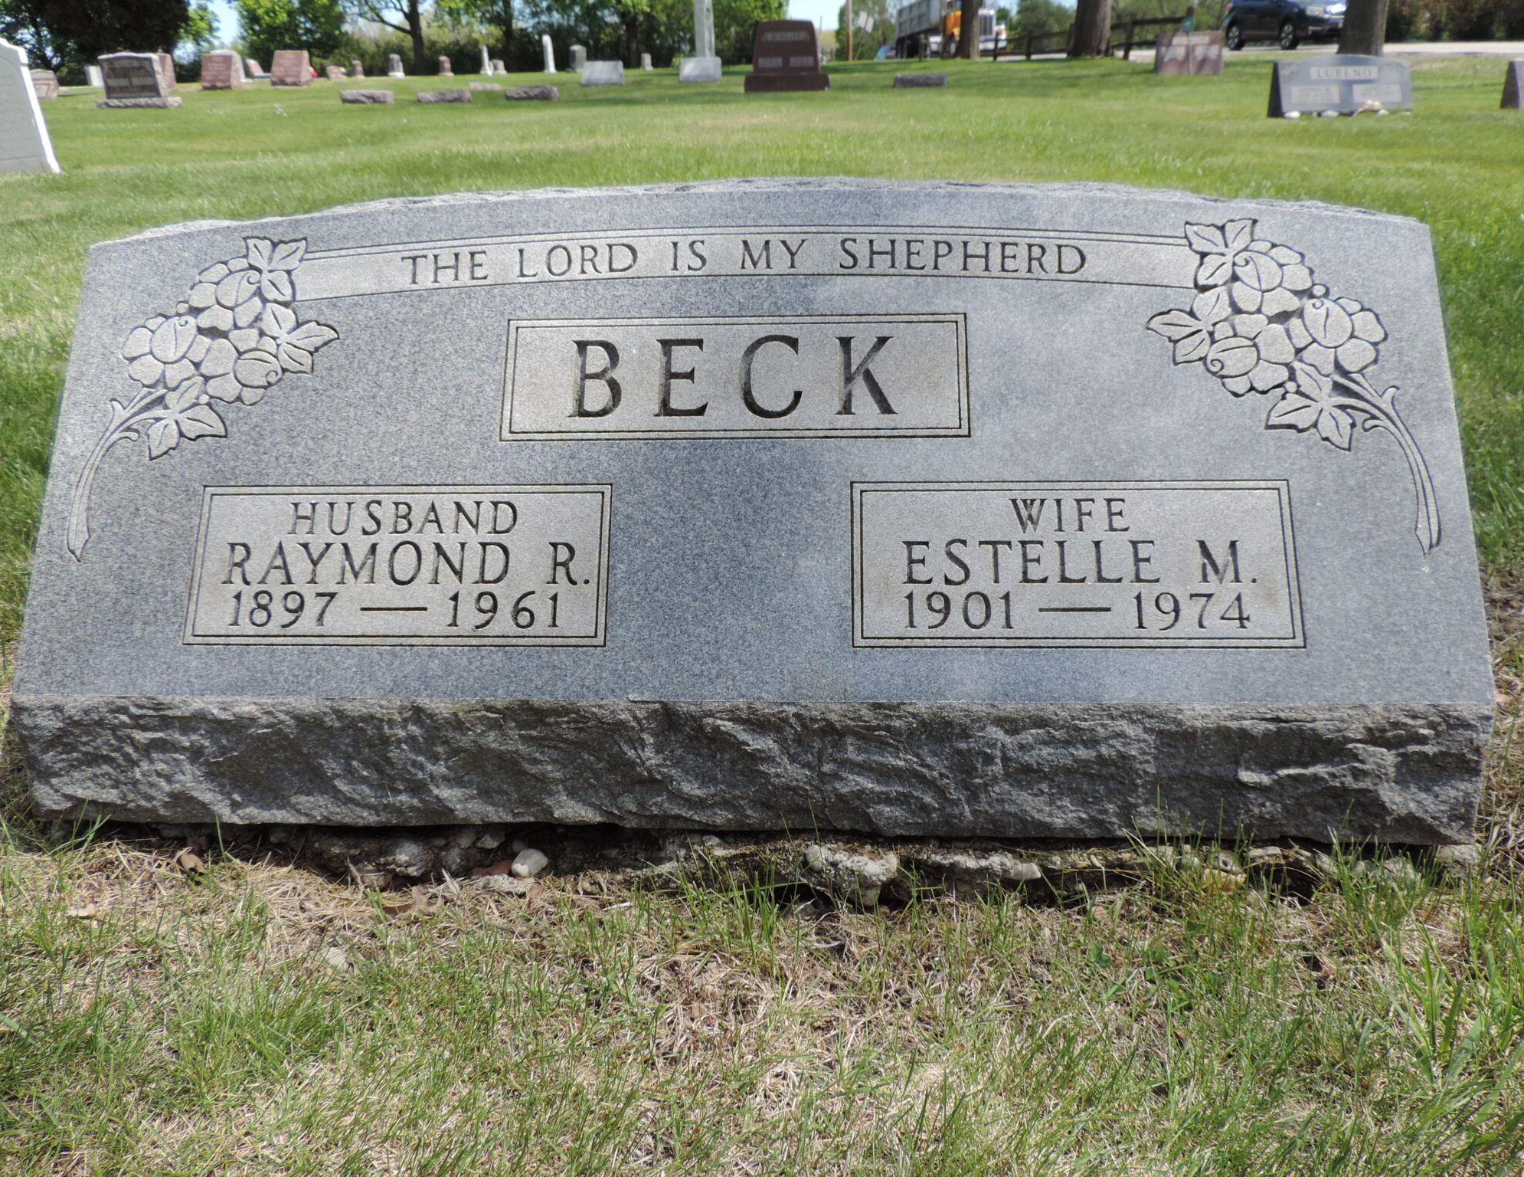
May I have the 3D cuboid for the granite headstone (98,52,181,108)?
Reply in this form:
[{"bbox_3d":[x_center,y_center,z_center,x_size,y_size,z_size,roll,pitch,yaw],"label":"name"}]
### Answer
[{"bbox_3d":[-9.359,-7.555,16.200,1.080,0.740,0.380,1,25,5],"label":"granite headstone"}]

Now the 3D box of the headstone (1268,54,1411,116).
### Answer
[{"bbox_3d":[4.913,-4.221,9.150,1.050,0.450,0.260,0,25,4],"label":"headstone"}]

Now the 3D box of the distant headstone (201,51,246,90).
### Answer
[{"bbox_3d":[-11.257,-10.670,22.500,0.645,0.660,0.300,1,25,5],"label":"distant headstone"}]

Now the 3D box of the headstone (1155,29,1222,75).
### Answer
[{"bbox_3d":[6.291,-7.867,16.000,0.900,0.570,0.290,0,25,4],"label":"headstone"}]

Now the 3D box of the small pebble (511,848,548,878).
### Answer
[{"bbox_3d":[-0.176,0.208,0.825,0.027,0.020,0.023,-2,25,0],"label":"small pebble"}]

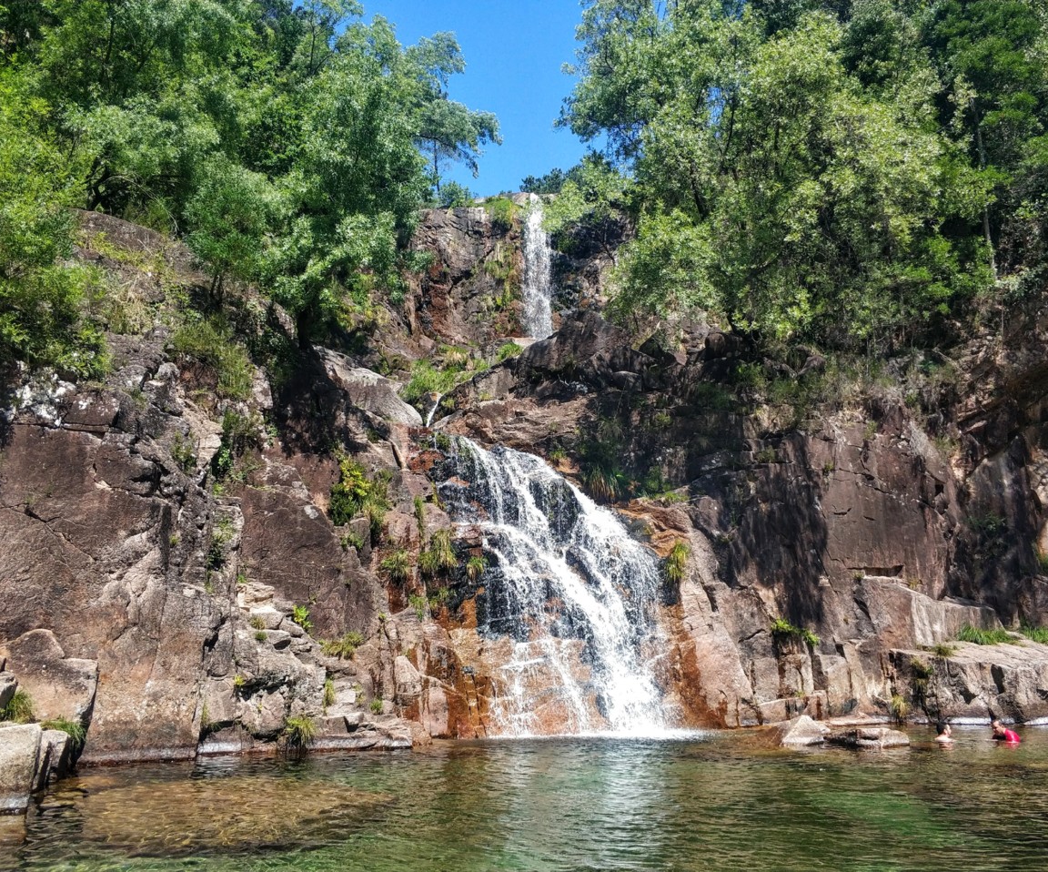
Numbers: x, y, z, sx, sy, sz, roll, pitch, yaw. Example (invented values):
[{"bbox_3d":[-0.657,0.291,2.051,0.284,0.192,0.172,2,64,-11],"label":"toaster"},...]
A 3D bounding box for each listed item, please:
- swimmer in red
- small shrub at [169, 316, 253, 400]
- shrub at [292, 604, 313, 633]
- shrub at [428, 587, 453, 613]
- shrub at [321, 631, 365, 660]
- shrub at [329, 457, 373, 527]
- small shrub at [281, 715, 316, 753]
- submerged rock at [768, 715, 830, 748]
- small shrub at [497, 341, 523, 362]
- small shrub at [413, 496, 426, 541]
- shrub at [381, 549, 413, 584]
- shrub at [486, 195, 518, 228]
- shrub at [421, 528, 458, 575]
[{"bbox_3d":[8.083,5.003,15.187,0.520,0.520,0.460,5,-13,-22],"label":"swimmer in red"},{"bbox_3d":[-6.198,-1.543,18.000,1.660,1.498,1.328,2,-13,-9],"label":"small shrub"},{"bbox_3d":[-3.735,3.075,15.300,0.368,0.437,0.294,2,-13,-9],"label":"shrub"},{"bbox_3d":[-1.504,2.967,16.400,0.460,0.470,0.400,0,-13,0],"label":"shrub"},{"bbox_3d":[-3.040,3.497,15.200,0.731,0.463,0.549,2,-13,-9],"label":"shrub"},{"bbox_3d":[-3.227,1.042,16.900,0.840,1.250,0.750,0,-13,0],"label":"shrub"},{"bbox_3d":[-3.313,4.353,13.300,0.500,0.540,0.440,0,-13,0],"label":"small shrub"},{"bbox_3d":[4.382,4.717,14.500,1.020,0.480,0.800,0,-13,0],"label":"submerged rock"},{"bbox_3d":[-0.396,-2.364,25.500,0.710,0.560,0.600,0,-13,0],"label":"small shrub"},{"bbox_3d":[-1.974,1.543,17.200,0.250,0.800,0.270,0,-13,0],"label":"small shrub"},{"bbox_3d":[-2.279,2.328,16.300,0.588,0.590,0.471,2,-13,-9],"label":"shrub"},{"bbox_3d":[-0.675,-6.795,27.500,0.937,0.943,0.797,0,-12,0],"label":"shrub"},{"bbox_3d":[-1.558,2.147,16.800,0.707,0.832,0.530,2,-13,-9],"label":"shrub"}]

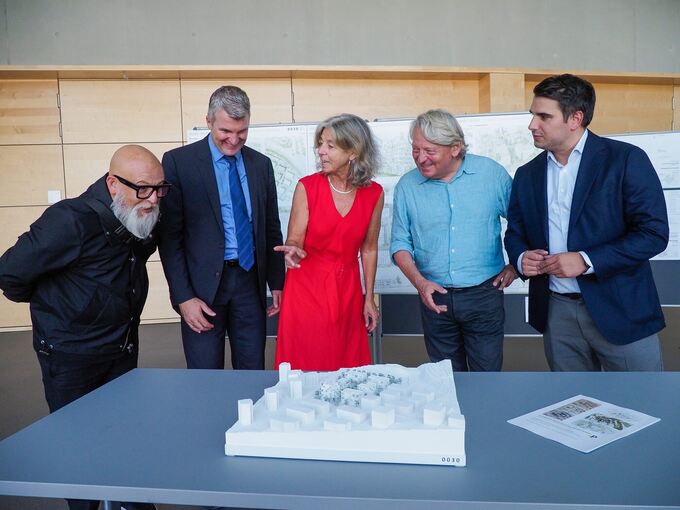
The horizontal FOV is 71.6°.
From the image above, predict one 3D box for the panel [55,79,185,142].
[{"bbox_3d":[-2.923,-1.920,6.338,1.561,0.839,0.040,-2,3,-6],"label":"panel"}]

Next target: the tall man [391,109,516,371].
[{"bbox_3d":[0.459,0.257,1.859,0.550,1.710,0.480,-1,3,15],"label":"tall man"}]

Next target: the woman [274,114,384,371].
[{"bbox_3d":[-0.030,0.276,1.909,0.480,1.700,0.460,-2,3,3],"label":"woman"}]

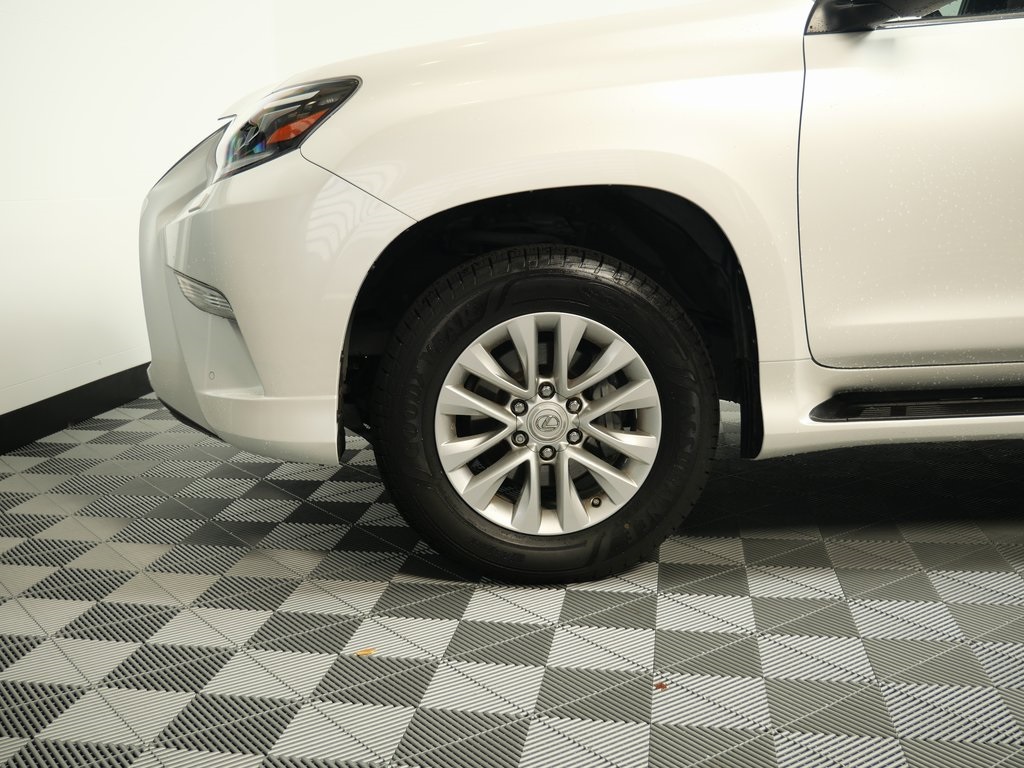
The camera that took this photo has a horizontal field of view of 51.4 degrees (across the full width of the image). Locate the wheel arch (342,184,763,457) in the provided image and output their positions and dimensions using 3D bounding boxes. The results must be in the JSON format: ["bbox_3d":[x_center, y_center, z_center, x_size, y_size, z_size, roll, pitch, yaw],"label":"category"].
[{"bbox_3d":[0.081,-0.145,2.361,0.900,0.585,0.280,-1,10,-4],"label":"wheel arch"}]

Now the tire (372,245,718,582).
[{"bbox_3d":[0.074,0.066,2.405,0.775,0.765,0.270,-1,10,-4],"label":"tire"}]

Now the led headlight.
[{"bbox_3d":[-0.509,-0.552,2.353,0.385,0.215,0.350,-1,10,-4],"label":"led headlight"}]

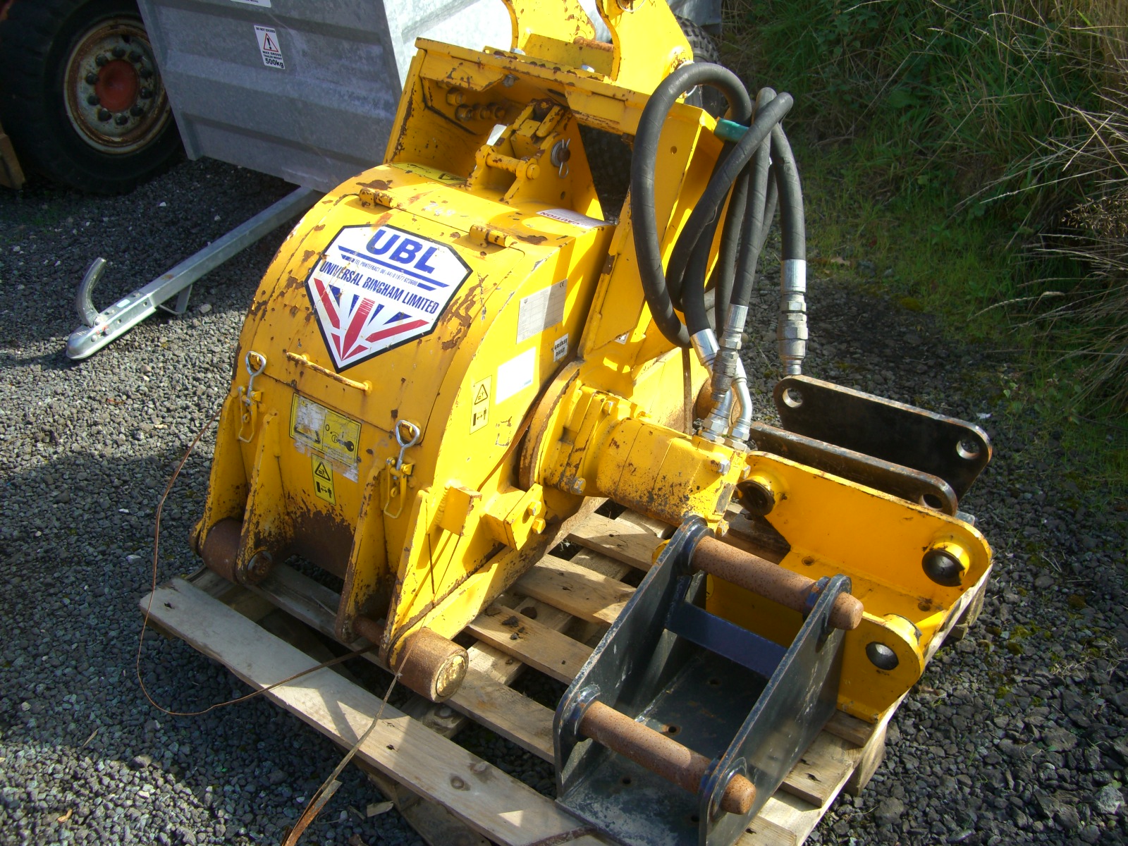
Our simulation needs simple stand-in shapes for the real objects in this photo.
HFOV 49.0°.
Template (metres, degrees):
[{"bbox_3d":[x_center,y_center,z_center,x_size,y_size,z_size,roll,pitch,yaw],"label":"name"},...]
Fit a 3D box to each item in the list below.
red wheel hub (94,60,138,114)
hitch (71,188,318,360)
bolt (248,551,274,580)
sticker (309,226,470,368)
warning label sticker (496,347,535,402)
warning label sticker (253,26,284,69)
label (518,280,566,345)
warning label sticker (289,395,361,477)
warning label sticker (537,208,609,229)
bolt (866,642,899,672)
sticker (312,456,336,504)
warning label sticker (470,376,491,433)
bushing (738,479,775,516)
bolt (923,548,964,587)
[{"bbox_3d":[-1.508,-1.129,4.140,0.065,0.177,0.177,20,38,29],"label":"red wheel hub"},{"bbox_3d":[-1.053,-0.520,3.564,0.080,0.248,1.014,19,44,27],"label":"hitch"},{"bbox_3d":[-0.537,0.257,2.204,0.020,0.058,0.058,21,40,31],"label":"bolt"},{"bbox_3d":[-0.313,-0.203,2.055,0.298,0.027,0.268,23,80,31],"label":"sticker"},{"bbox_3d":[-0.078,-0.077,2.023,0.004,0.069,0.096,22,32,30],"label":"warning label sticker"},{"bbox_3d":[-0.843,-1.076,3.546,0.080,0.119,0.002,19,46,27],"label":"warning label sticker"},{"bbox_3d":[-0.035,-0.182,2.027,0.002,0.077,0.123,23,32,31],"label":"label"},{"bbox_3d":[-0.398,0.017,2.058,0.160,0.088,0.005,22,23,30],"label":"warning label sticker"},{"bbox_3d":[0.019,-0.349,2.107,0.109,0.005,0.068,22,30,30],"label":"warning label sticker"},{"bbox_3d":[0.475,0.344,1.837,0.050,0.050,0.025,21,40,31],"label":"bolt"},{"bbox_3d":[-0.413,0.098,2.132,0.047,0.090,0.003,23,39,31],"label":"sticker"},{"bbox_3d":[-0.132,-0.030,1.968,0.004,0.086,0.045,22,32,30],"label":"warning label sticker"},{"bbox_3d":[0.334,0.121,2.100,0.068,0.068,0.035,19,40,34],"label":"bushing"},{"bbox_3d":[0.655,0.241,2.119,0.068,0.068,0.040,20,38,28],"label":"bolt"}]

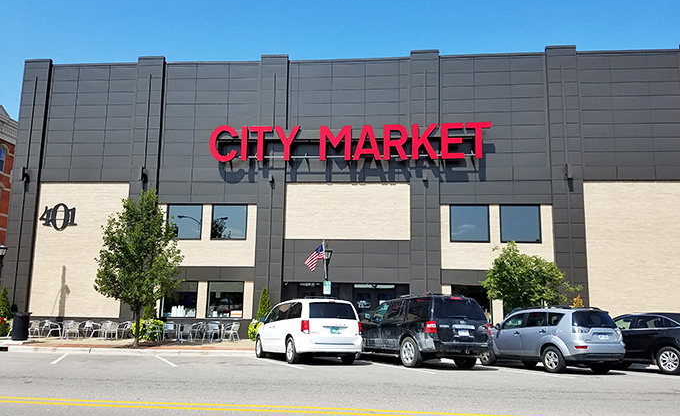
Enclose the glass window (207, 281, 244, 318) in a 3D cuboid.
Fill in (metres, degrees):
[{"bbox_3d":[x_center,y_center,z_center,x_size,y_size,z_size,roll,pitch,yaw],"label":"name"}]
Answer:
[{"bbox_3d":[-4.874,3.923,21.798,1.610,1.520,0.120,0,-8,5],"label":"glass window"}]

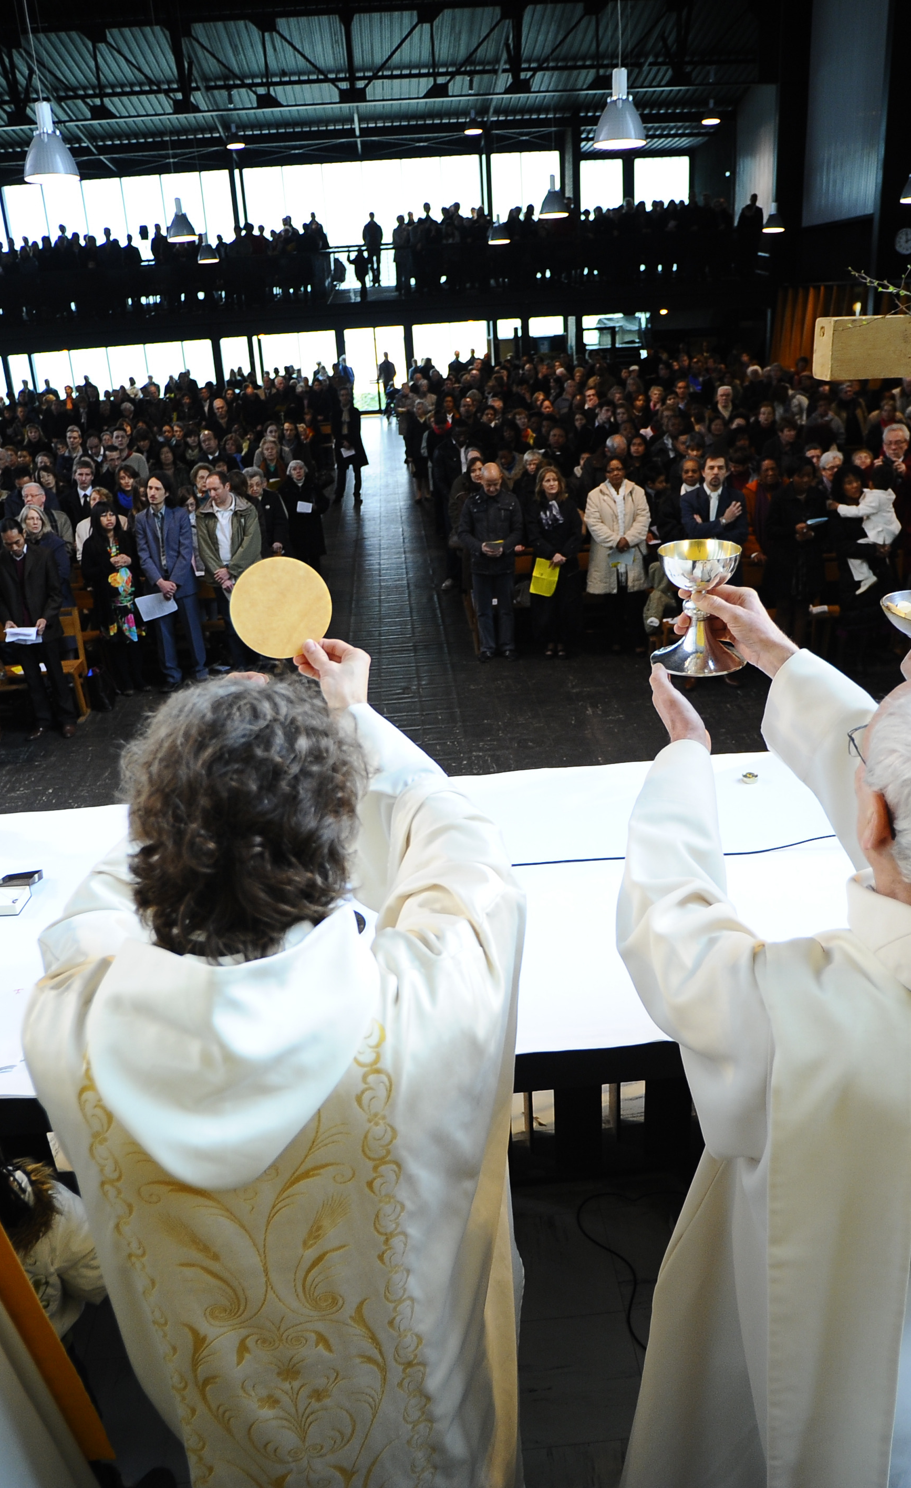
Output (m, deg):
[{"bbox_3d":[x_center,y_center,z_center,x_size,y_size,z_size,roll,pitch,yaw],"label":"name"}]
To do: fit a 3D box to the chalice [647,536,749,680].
[{"bbox_3d":[0.340,-0.193,1.470,0.133,0.165,0.133,-3,22,0],"label":"chalice"}]

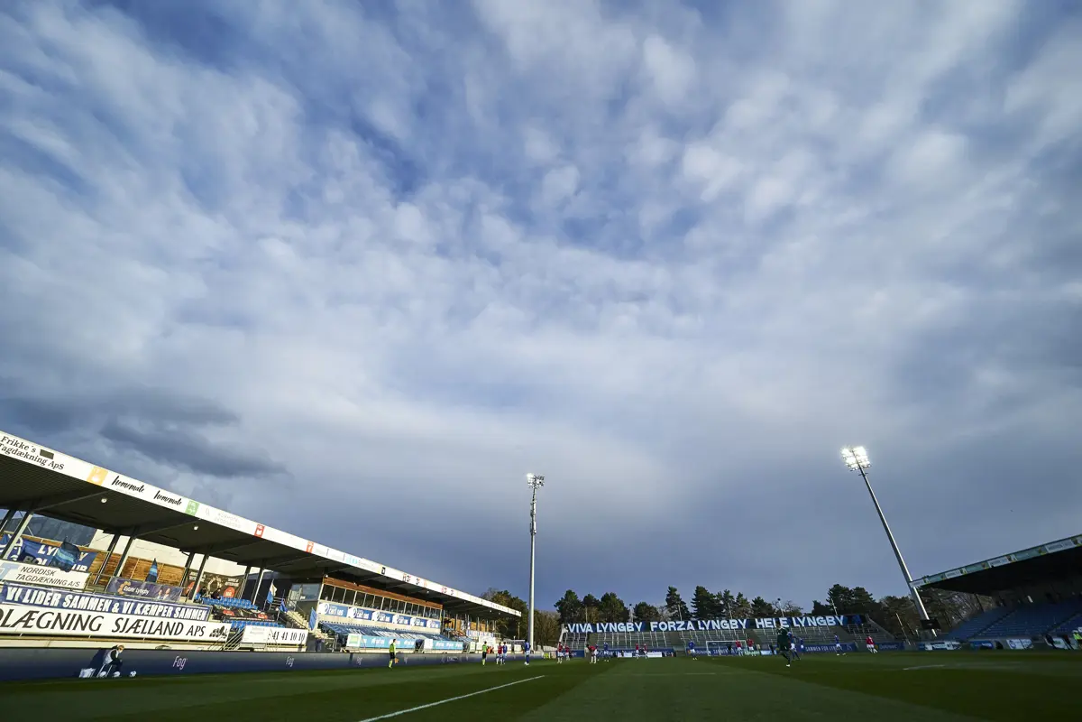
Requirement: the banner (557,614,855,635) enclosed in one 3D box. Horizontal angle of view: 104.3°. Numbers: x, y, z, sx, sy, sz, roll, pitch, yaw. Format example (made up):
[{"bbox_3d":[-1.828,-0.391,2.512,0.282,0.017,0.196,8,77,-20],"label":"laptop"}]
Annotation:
[{"bbox_3d":[39.516,62.620,100.159,67.200,1.900,0.150,-7,-35,9],"label":"banner"}]

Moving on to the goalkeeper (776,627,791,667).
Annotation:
[{"bbox_3d":[11.744,13.615,20.309,0.550,1.800,0.600,8,-36,-12],"label":"goalkeeper"}]

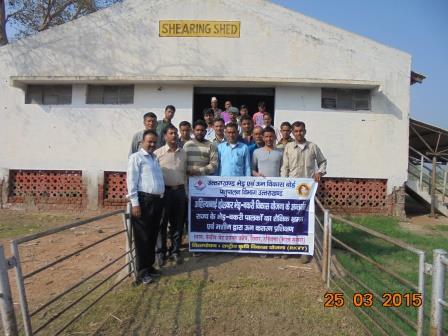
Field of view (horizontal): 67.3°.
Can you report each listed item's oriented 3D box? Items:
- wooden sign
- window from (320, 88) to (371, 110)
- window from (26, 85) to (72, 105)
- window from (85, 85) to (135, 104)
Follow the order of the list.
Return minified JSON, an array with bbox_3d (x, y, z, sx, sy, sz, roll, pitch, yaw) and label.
[{"bbox_3d":[-0.675,-3.886,9.469,2.270,0.459,0.050,1,-1,2],"label":"wooden sign"},{"bbox_3d":[3.405,-1.909,9.362,1.351,0.565,0.100,1,-1,2],"label":"window"},{"bbox_3d":[-5.015,-2.102,9.657,1.345,0.560,0.100,1,-1,2],"label":"window"},{"bbox_3d":[-3.238,-2.087,9.595,1.383,0.549,0.100,1,-1,2],"label":"window"}]

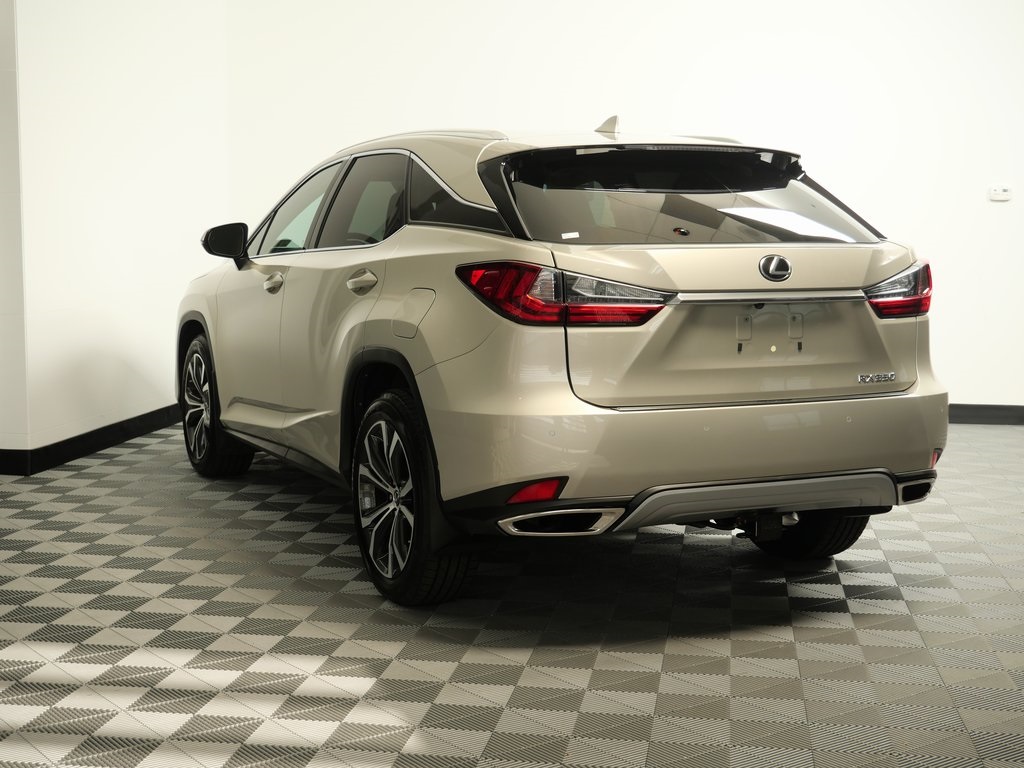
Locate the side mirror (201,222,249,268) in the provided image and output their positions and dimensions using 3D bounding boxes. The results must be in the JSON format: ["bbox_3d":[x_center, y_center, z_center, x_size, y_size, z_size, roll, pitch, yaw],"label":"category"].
[{"bbox_3d":[-1.338,-0.635,6.285,0.215,0.215,0.180,-3,7,-26],"label":"side mirror"}]

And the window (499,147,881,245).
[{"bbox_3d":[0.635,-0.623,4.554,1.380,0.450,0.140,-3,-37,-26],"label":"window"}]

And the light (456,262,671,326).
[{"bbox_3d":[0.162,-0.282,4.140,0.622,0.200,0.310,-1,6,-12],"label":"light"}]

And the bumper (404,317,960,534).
[{"bbox_3d":[0.686,0.100,4.521,1.870,0.650,0.760,-3,7,-26],"label":"bumper"}]

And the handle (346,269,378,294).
[{"bbox_3d":[-0.528,-0.367,4.849,0.060,0.080,0.235,-3,7,-26],"label":"handle"}]

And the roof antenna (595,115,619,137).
[{"bbox_3d":[0.356,-0.972,5.088,0.060,0.068,0.170,-3,7,-26],"label":"roof antenna"}]

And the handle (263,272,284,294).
[{"bbox_3d":[-1.022,-0.439,5.852,0.060,0.080,0.235,-3,7,-26],"label":"handle"}]

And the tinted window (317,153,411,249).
[{"bbox_3d":[-0.544,-0.703,5.212,0.080,0.400,0.800,20,-3,-27],"label":"tinted window"}]

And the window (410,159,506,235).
[{"bbox_3d":[-0.191,-0.637,4.508,0.080,0.270,0.760,20,-4,-31],"label":"window"}]

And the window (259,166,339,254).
[{"bbox_3d":[-0.941,-0.767,5.995,0.080,0.420,0.750,20,-3,-27],"label":"window"}]

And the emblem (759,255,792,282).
[{"bbox_3d":[0.817,-0.357,4.208,0.125,0.088,0.020,-3,-3,-26],"label":"emblem"}]

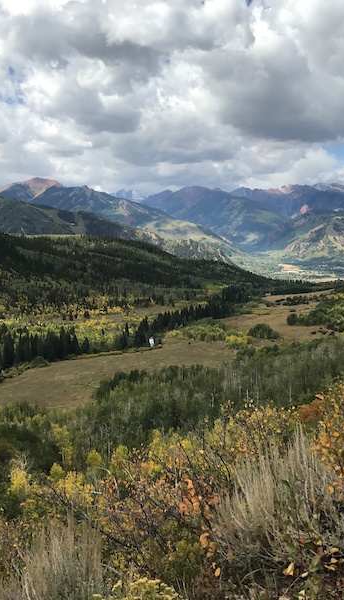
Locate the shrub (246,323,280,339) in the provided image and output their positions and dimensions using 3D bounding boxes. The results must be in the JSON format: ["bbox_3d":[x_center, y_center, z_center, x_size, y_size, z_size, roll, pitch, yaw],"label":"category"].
[{"bbox_3d":[50.904,16.968,360.000,18.920,8.900,15.000,0,5,0],"label":"shrub"}]

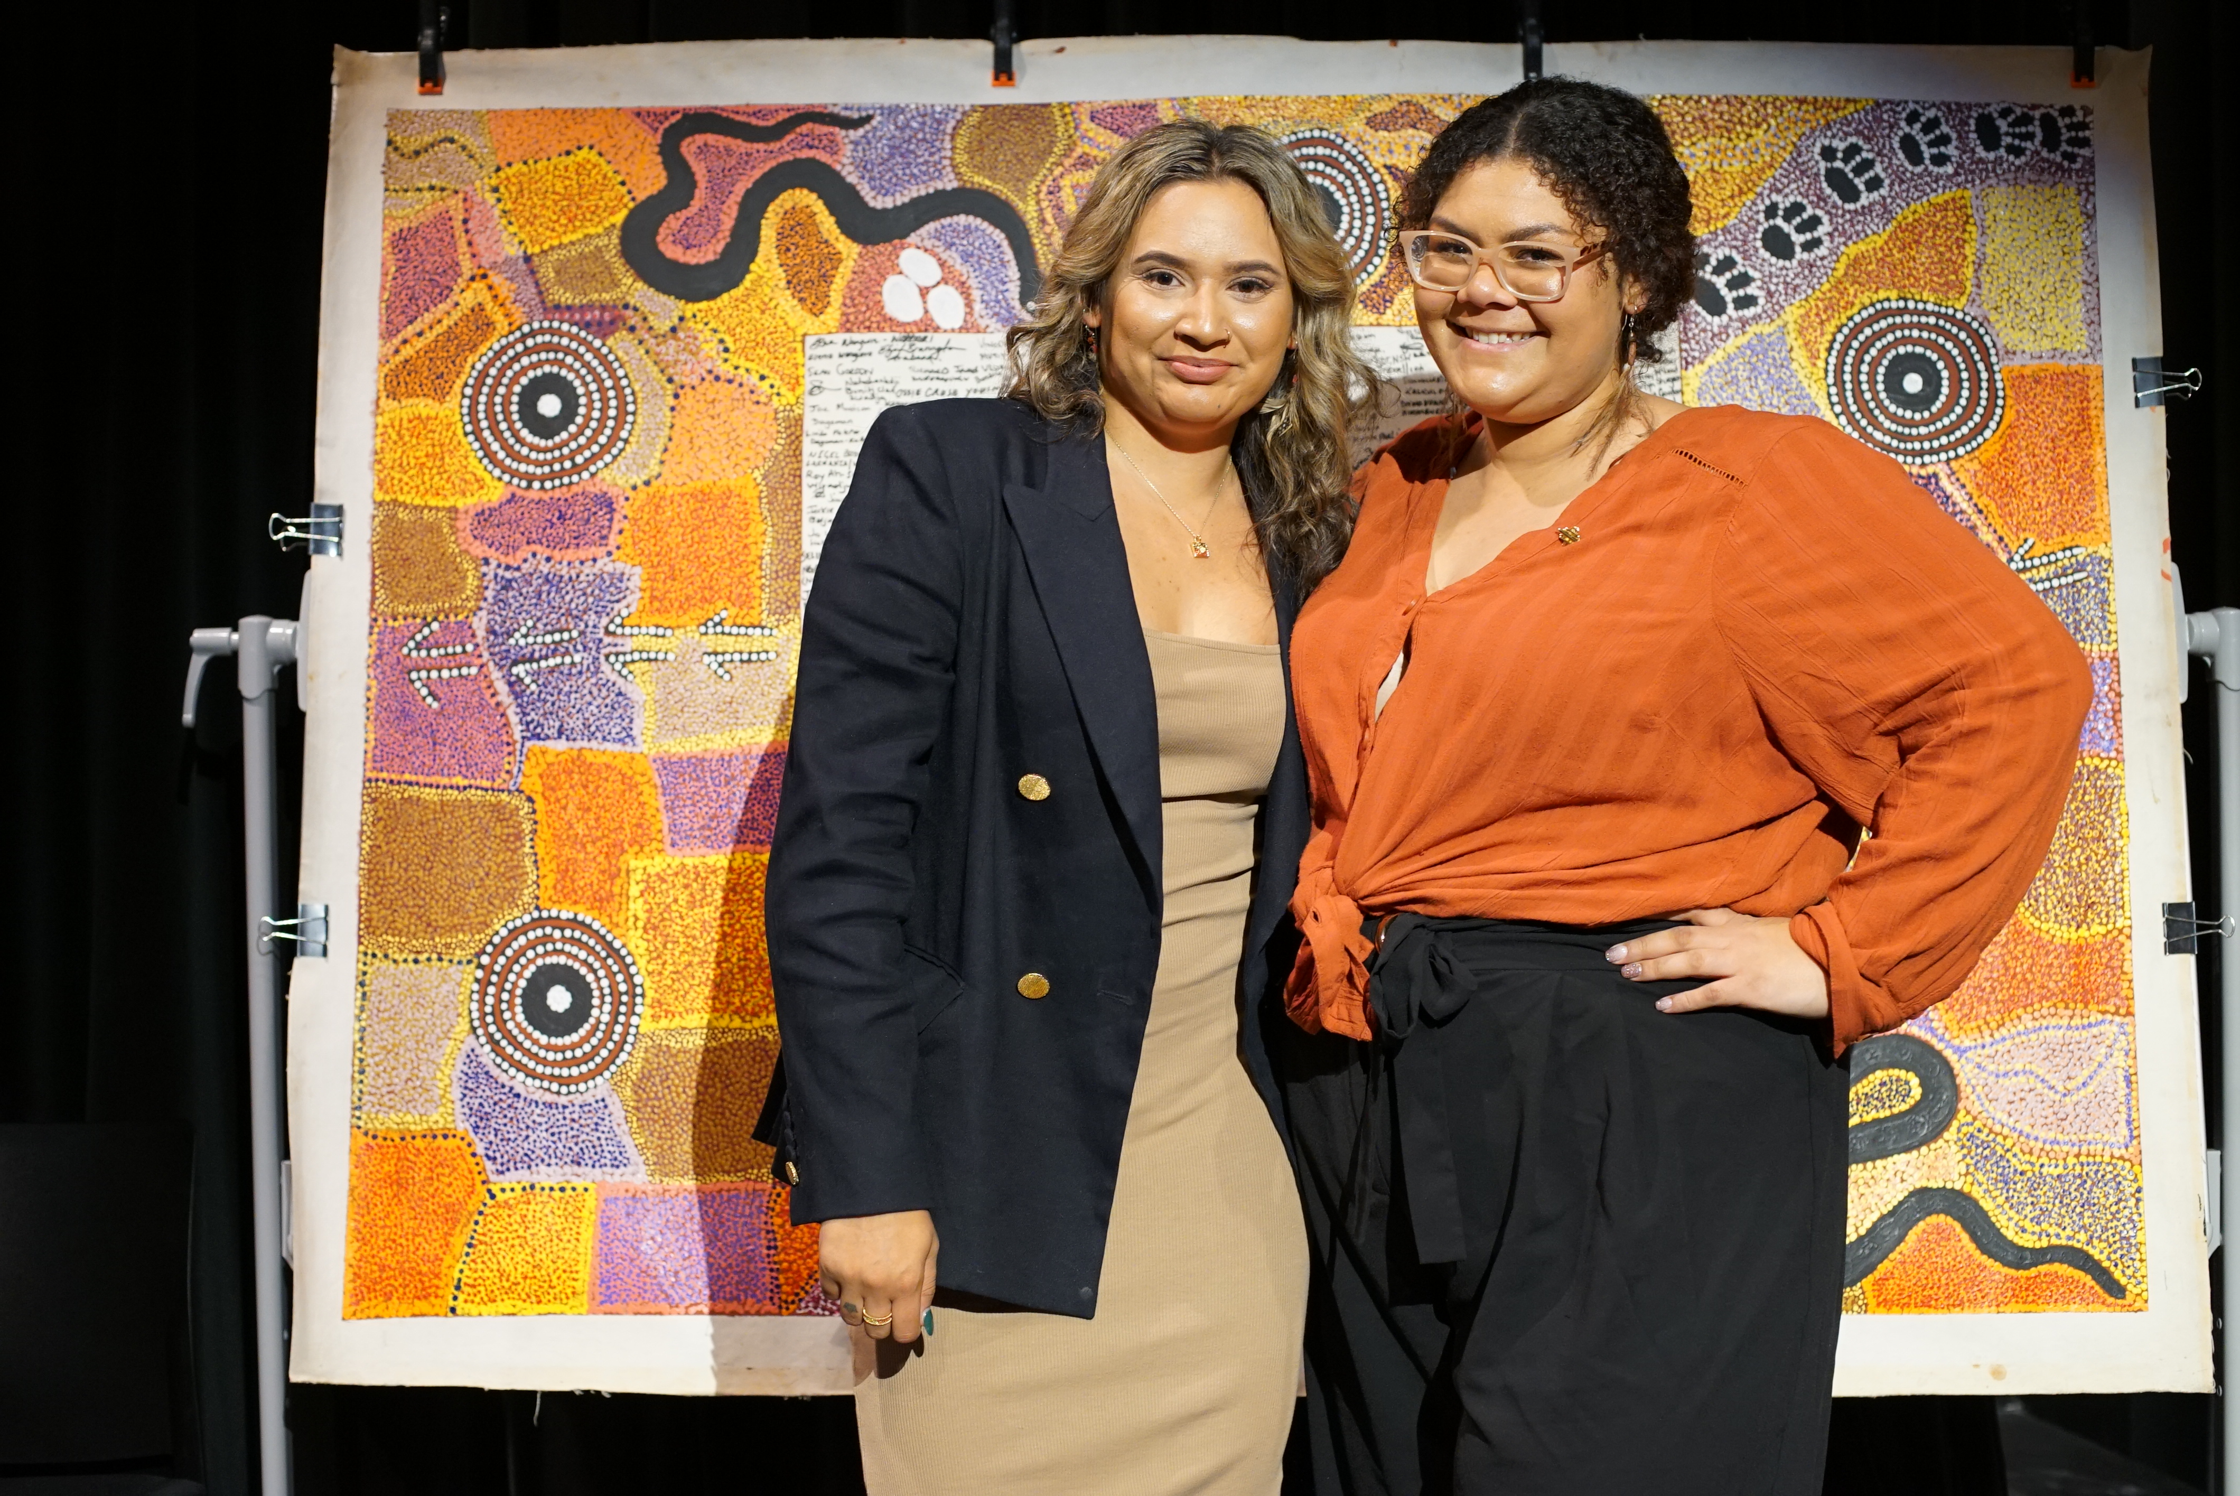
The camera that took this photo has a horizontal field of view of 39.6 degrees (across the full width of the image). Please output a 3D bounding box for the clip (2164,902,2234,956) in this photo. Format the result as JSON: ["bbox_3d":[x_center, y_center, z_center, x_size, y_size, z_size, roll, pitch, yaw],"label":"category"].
[{"bbox_3d":[1.038,0.176,3.006,0.067,0.051,0.034,0,-8,0],"label":"clip"}]

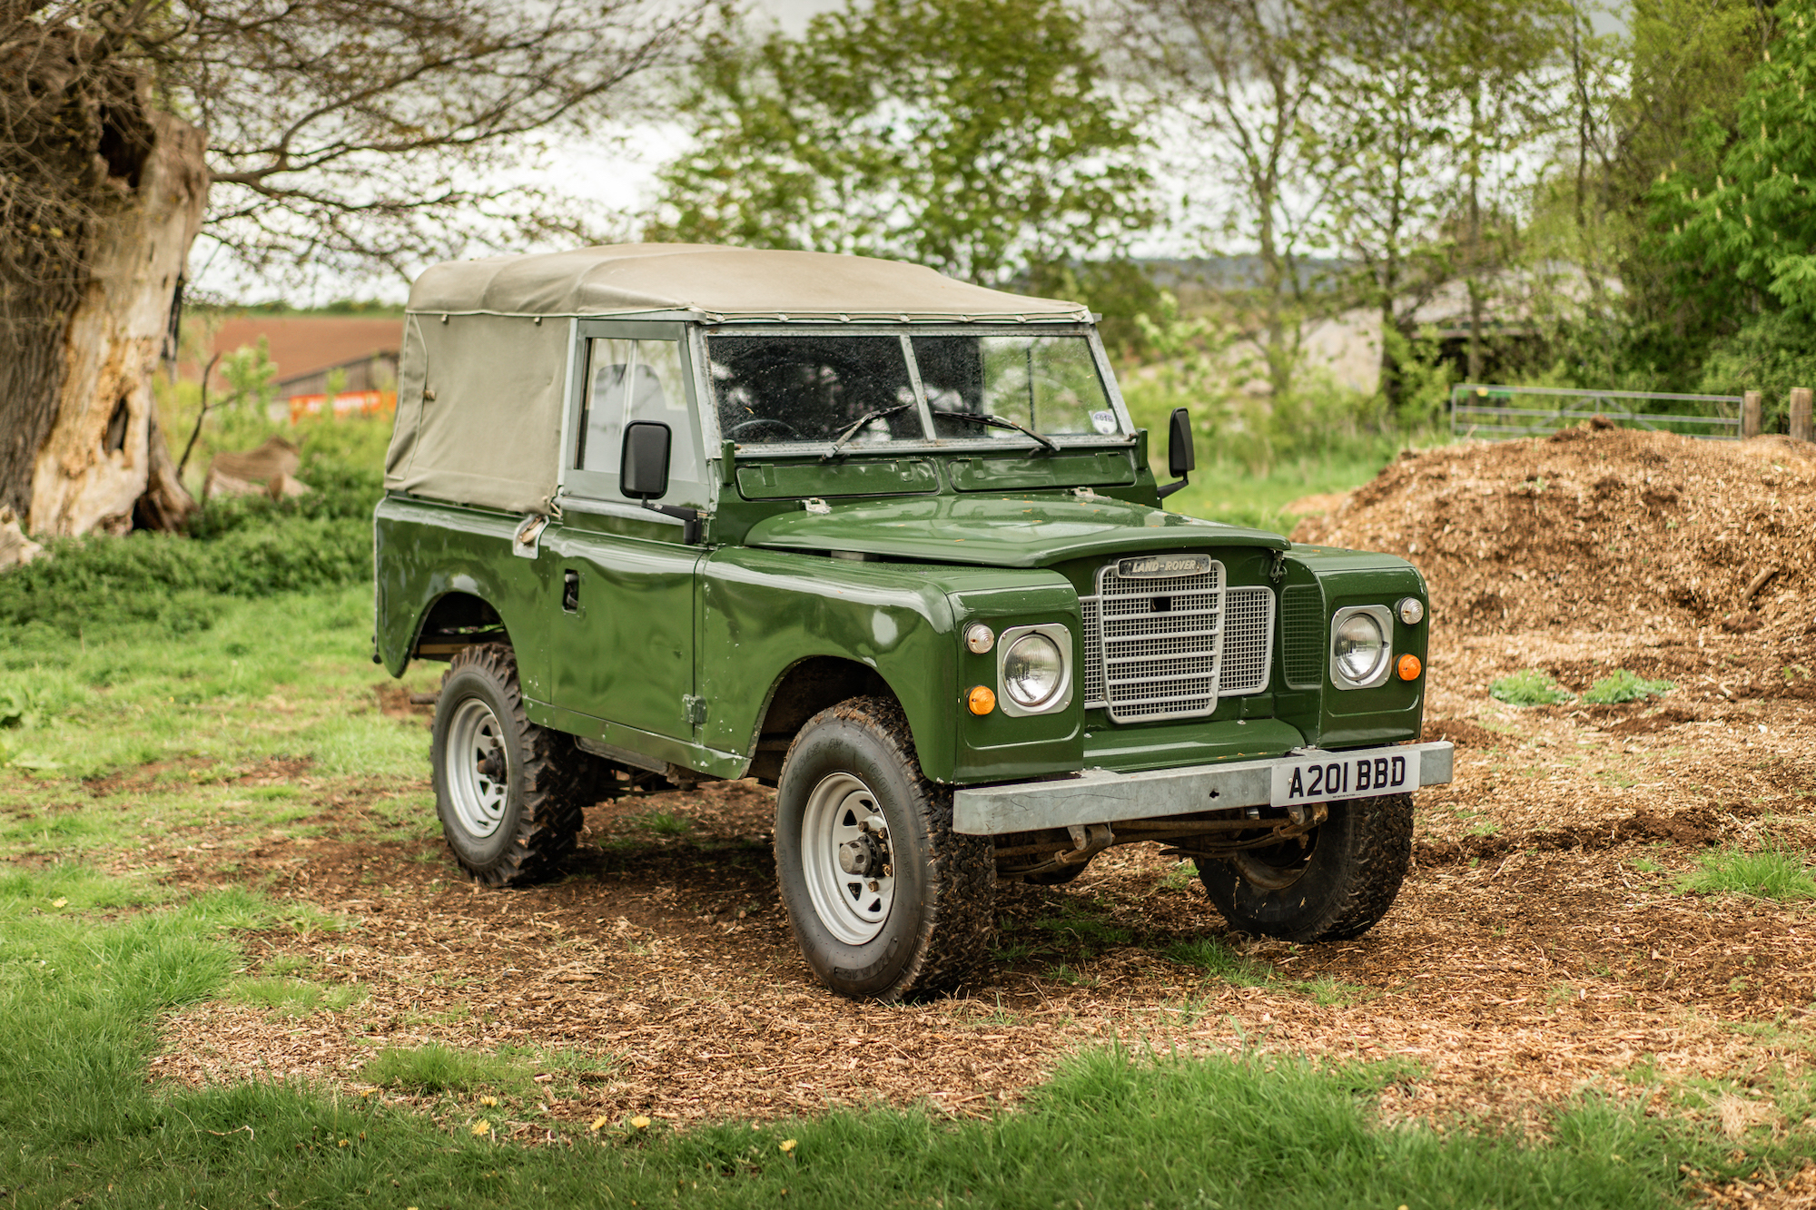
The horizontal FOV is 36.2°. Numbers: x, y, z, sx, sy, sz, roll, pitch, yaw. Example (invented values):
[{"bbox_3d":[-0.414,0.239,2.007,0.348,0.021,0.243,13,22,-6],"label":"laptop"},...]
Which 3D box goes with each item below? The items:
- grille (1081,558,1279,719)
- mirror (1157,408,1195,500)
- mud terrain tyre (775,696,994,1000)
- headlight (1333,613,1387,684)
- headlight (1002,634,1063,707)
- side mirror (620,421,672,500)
[{"bbox_3d":[0.660,0.096,7.218,0.740,0.405,0.055,-3,5,-33],"label":"grille"},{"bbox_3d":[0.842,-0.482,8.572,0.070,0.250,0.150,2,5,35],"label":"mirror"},{"bbox_3d":[-0.074,0.640,7.104,0.215,0.780,0.780,-3,5,-33],"label":"mud terrain tyre"},{"bbox_3d":[1.194,0.115,7.379,0.188,0.188,0.085,-3,5,-33],"label":"headlight"},{"bbox_3d":[0.298,0.161,6.791,0.188,0.188,0.085,-3,5,-33],"label":"headlight"},{"bbox_3d":[-0.713,-0.396,7.564,0.132,0.212,0.055,-2,4,-21],"label":"side mirror"}]

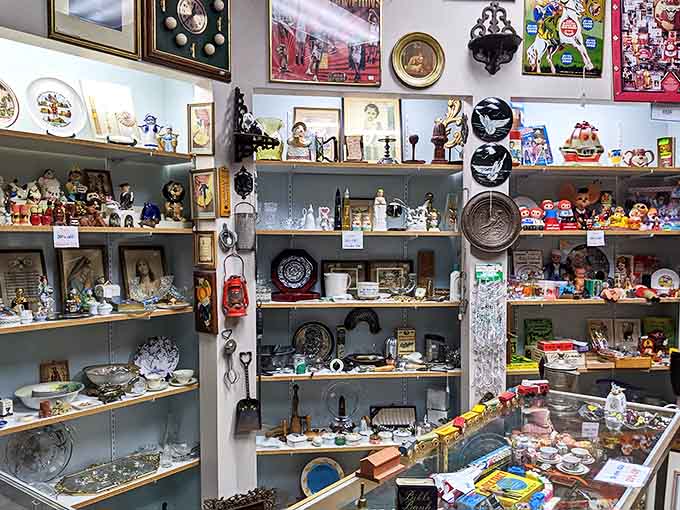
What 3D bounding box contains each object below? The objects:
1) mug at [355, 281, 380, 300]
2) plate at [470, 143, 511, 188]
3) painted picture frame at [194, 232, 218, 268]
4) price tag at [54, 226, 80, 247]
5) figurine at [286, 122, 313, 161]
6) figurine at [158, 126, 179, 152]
[{"bbox_3d":[0.149,0.188,2.750,0.113,0.083,0.117,0,2,-6],"label":"mug"},{"bbox_3d":[0.726,-0.427,2.540,0.204,0.204,0.022,0,2,-6],"label":"plate"},{"bbox_3d":[-0.604,-0.022,2.384,0.139,0.166,0.020,1,2,36],"label":"painted picture frame"},{"bbox_3d":[-1.026,-0.066,1.992,0.006,0.081,0.095,2,3,42],"label":"price tag"},{"bbox_3d":[-0.200,-0.549,2.633,0.122,0.184,0.092,0,2,-6],"label":"figurine"},{"bbox_3d":[-0.761,-0.514,2.360,0.087,0.115,0.058,-1,2,-19],"label":"figurine"}]

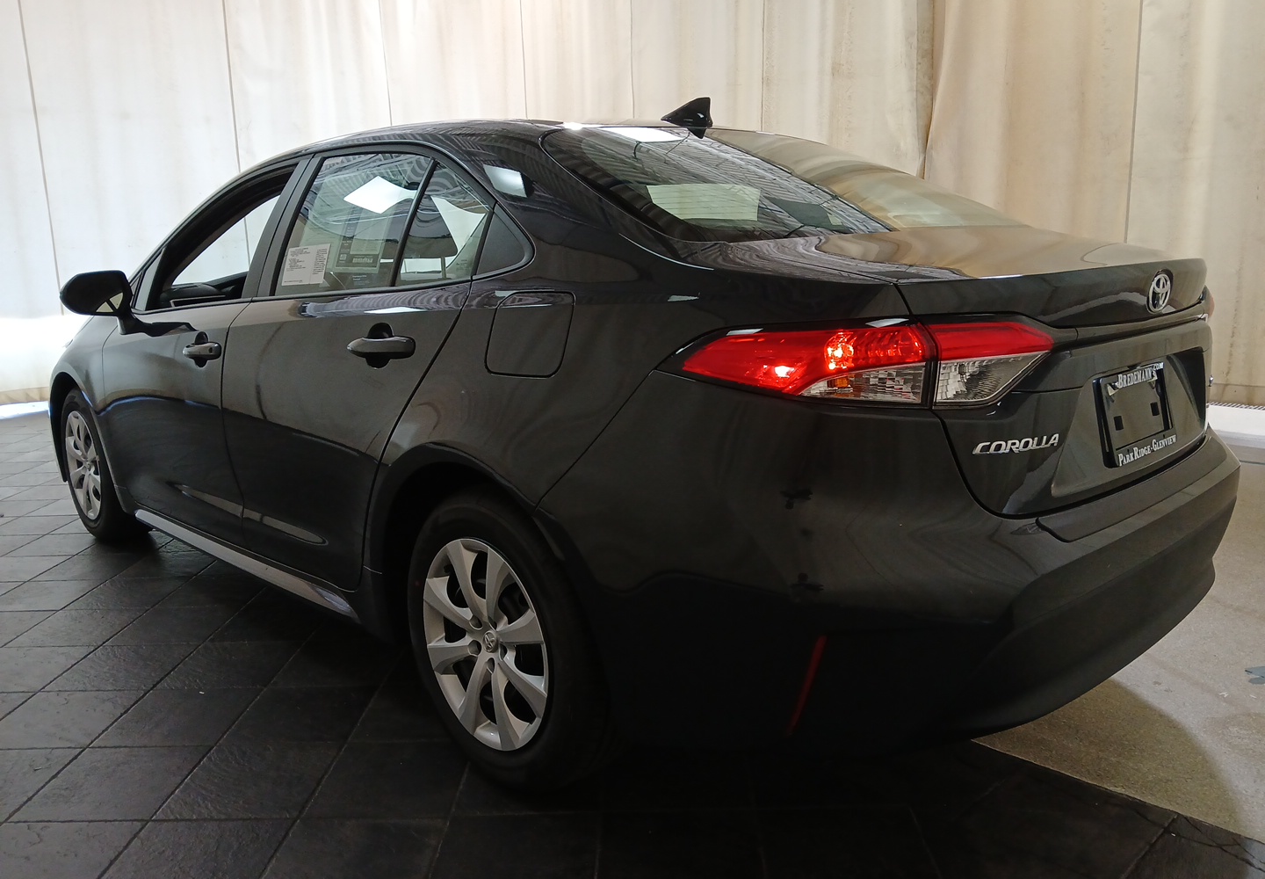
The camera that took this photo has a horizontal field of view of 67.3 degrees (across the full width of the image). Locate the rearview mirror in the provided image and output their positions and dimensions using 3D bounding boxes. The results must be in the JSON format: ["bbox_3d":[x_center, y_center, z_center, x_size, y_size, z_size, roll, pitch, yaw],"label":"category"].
[{"bbox_3d":[-1.764,-0.478,3.120,0.210,0.146,0.130,-10,14,-44],"label":"rearview mirror"}]

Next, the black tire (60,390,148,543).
[{"bbox_3d":[-2.134,0.093,3.868,0.210,0.630,0.630,-10,14,-44],"label":"black tire"}]

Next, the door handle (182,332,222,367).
[{"bbox_3d":[-1.227,-0.257,2.711,0.060,0.092,0.255,-10,14,-44],"label":"door handle"}]

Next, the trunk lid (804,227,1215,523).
[{"bbox_3d":[0.777,-0.188,1.929,1.260,0.470,0.610,-10,14,-44],"label":"trunk lid"}]

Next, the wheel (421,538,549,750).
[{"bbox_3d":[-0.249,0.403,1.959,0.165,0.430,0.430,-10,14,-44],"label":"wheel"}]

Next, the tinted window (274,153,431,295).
[{"bbox_3d":[-0.688,-0.526,2.338,0.580,0.370,0.040,9,-10,45],"label":"tinted window"}]

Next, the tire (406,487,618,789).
[{"bbox_3d":[-0.240,0.401,1.968,0.210,0.630,0.630,-10,14,-44],"label":"tire"}]

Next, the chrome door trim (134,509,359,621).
[{"bbox_3d":[-1.233,0.339,2.872,0.055,0.080,1.600,-10,14,-44],"label":"chrome door trim"}]

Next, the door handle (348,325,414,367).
[{"bbox_3d":[-0.530,-0.196,2.001,0.060,0.092,0.255,-10,14,-44],"label":"door handle"}]

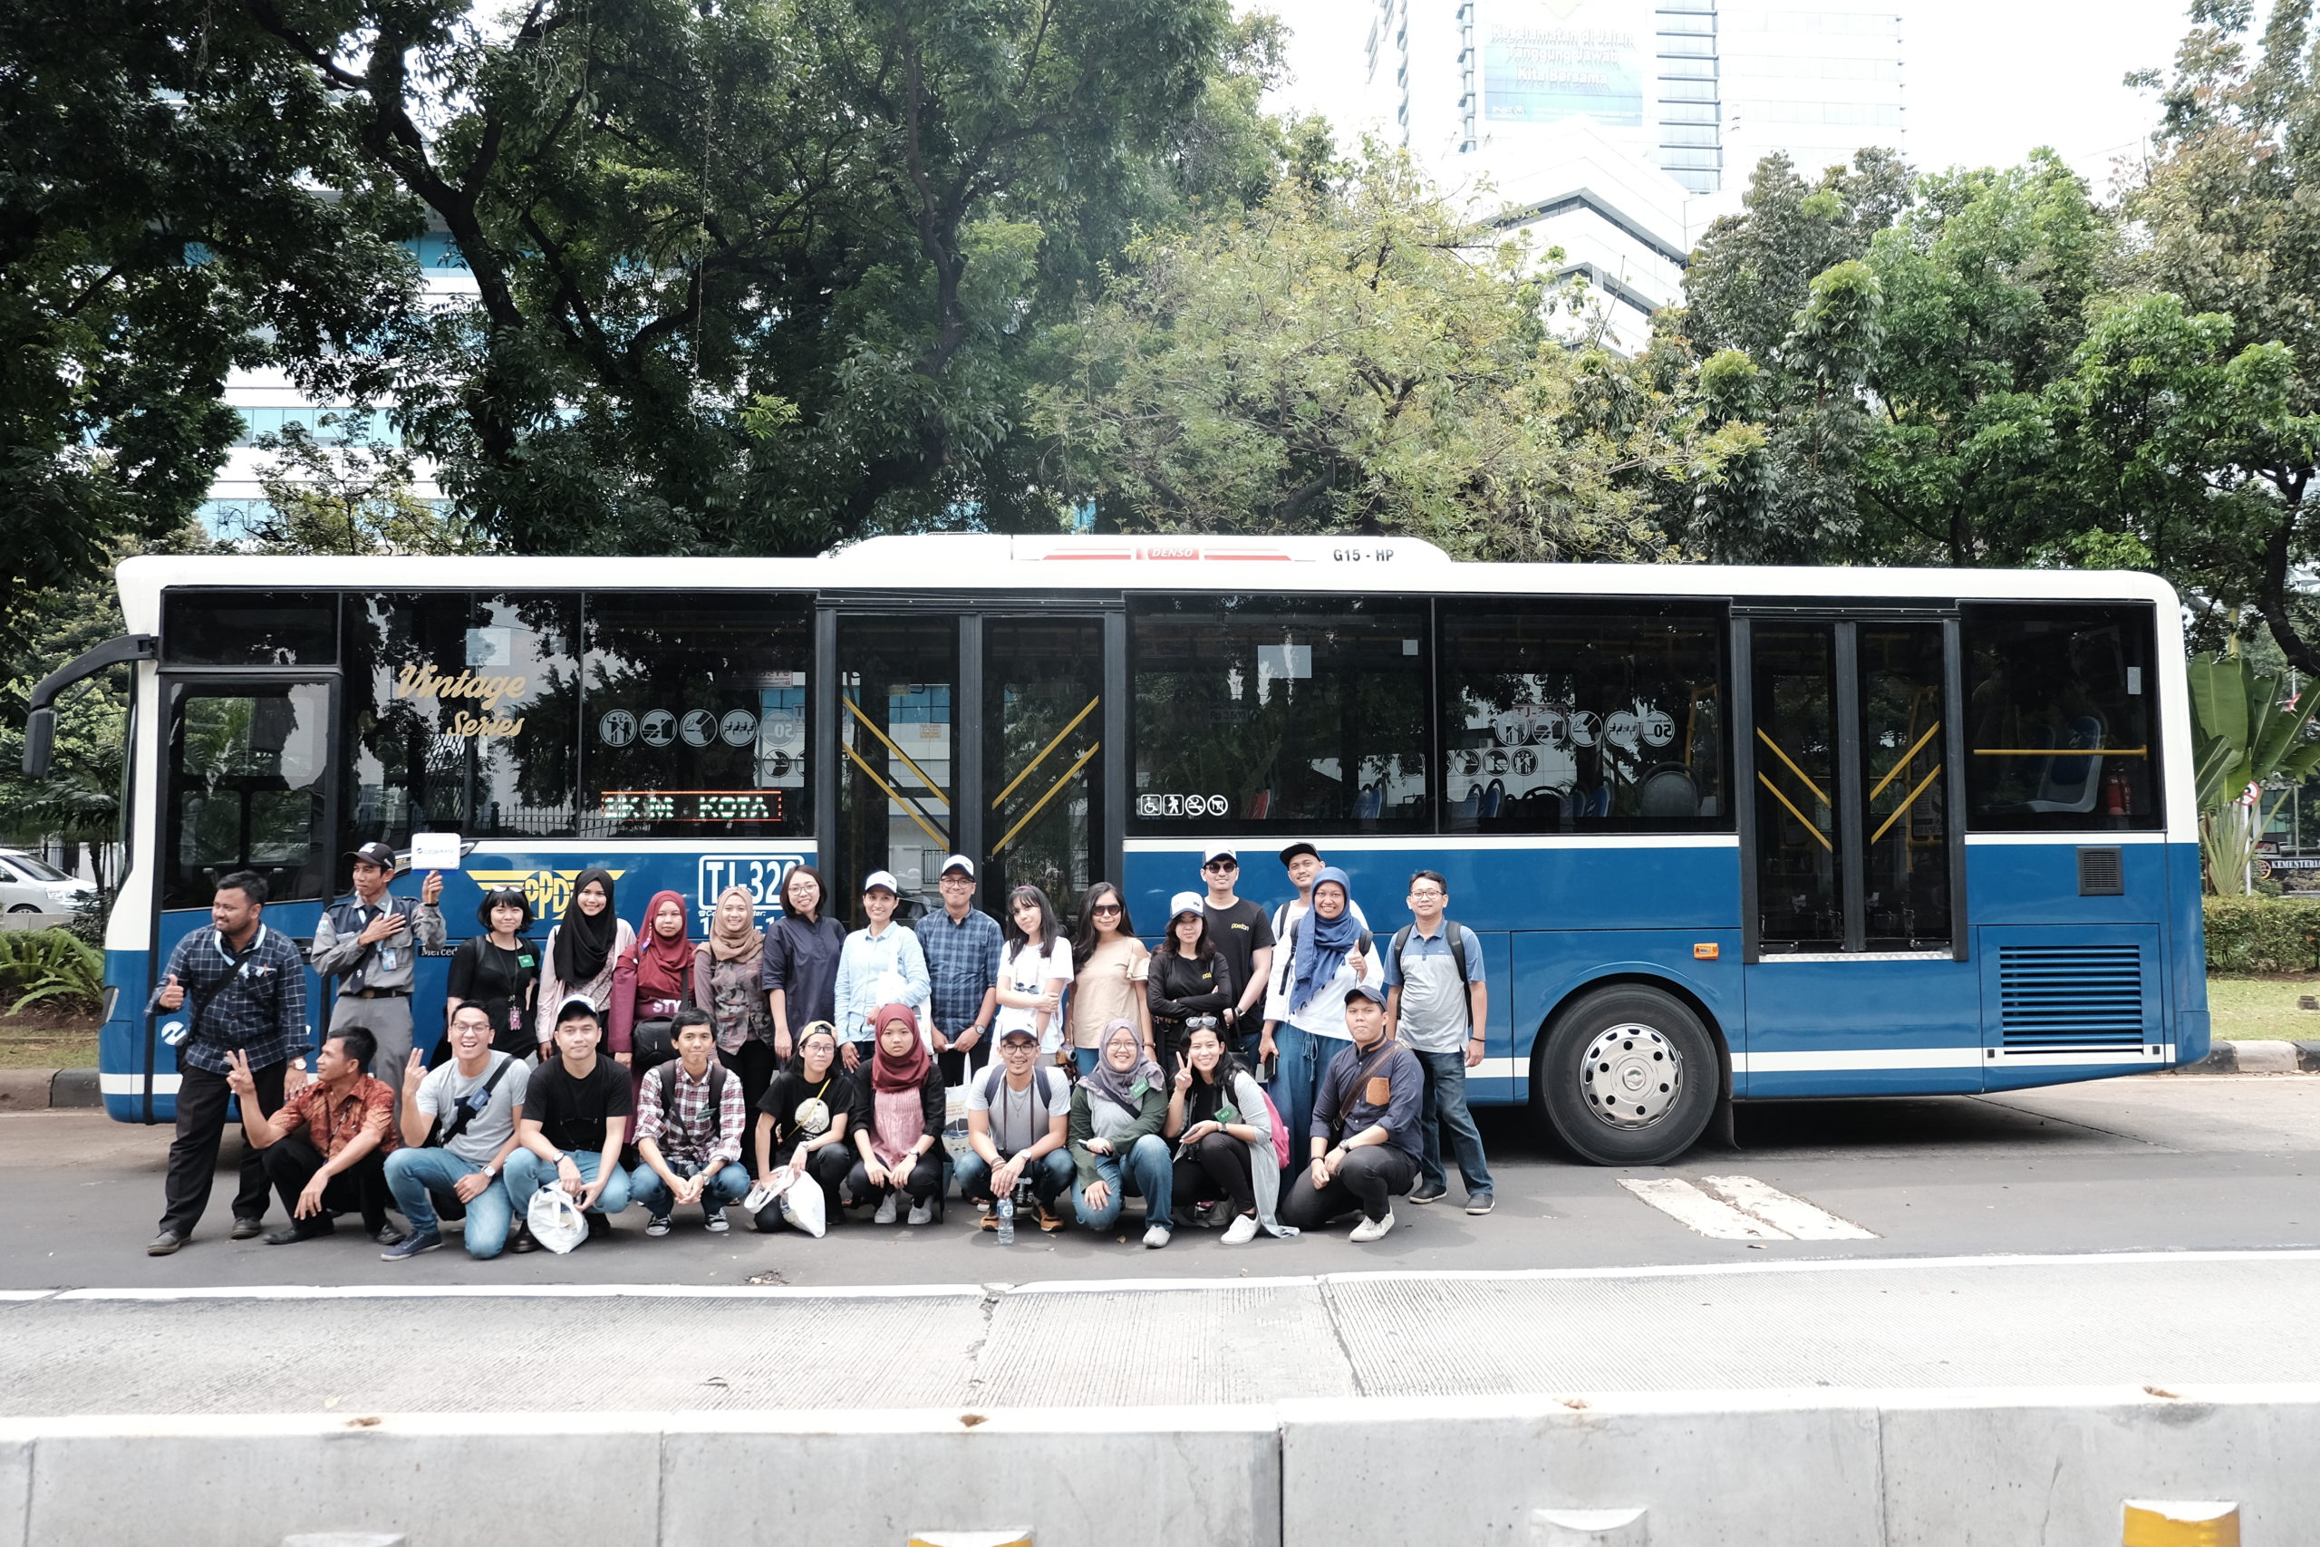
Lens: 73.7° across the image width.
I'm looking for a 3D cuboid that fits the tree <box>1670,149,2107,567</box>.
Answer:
[{"bbox_3d":[9.908,-2.787,20.712,6.200,11.451,6.000,0,-4,-5],"label":"tree"}]

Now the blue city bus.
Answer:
[{"bbox_3d":[0.138,0.490,9.974,12.185,3.680,2.500,0,-4,-5],"label":"blue city bus"}]

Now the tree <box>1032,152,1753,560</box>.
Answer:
[{"bbox_3d":[2.863,-2.391,18.686,8.600,10.492,8.000,0,-4,-5],"label":"tree"}]

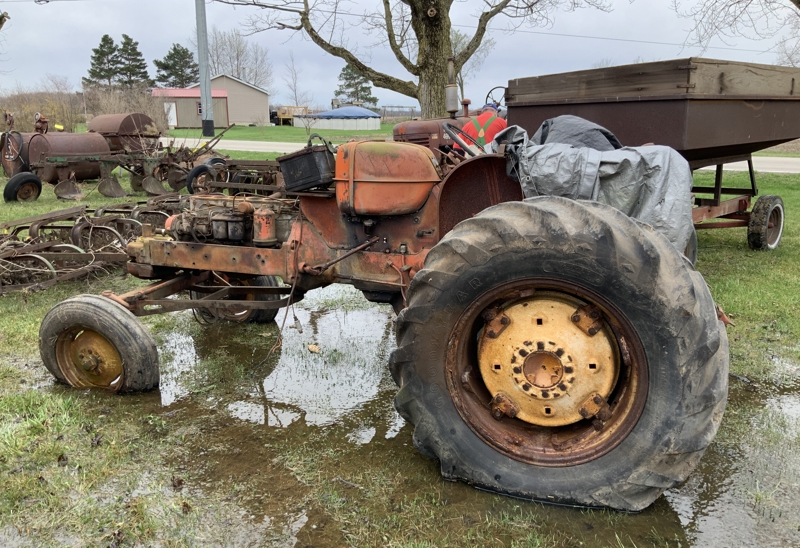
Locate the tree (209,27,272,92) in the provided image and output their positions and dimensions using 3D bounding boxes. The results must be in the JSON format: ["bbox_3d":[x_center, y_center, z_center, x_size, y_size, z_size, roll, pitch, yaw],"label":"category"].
[{"bbox_3d":[-23.002,-28.344,96.051,10.500,13.400,9.500,-3,14,-13],"label":"tree"}]

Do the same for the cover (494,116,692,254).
[{"bbox_3d":[0.923,-0.417,3.230,0.920,0.680,1.100,4,14,18],"label":"cover"}]

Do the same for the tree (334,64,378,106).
[{"bbox_3d":[-5.771,-23.743,88.921,5.800,7.800,5.800,-1,13,-3],"label":"tree"}]

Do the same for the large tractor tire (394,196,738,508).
[{"bbox_3d":[0.598,0.252,2.704,1.340,1.200,0.420,4,14,18],"label":"large tractor tire"}]

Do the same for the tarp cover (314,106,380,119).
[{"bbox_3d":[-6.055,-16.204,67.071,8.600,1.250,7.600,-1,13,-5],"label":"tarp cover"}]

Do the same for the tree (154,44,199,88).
[{"bbox_3d":[-27.450,-23.263,82.868,6.000,9.700,6.000,-4,14,-17],"label":"tree"}]

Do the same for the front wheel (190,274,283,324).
[{"bbox_3d":[-1.250,0.116,5.085,0.710,0.670,0.180,4,14,18],"label":"front wheel"}]

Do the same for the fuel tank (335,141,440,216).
[{"bbox_3d":[-0.021,-0.547,3.736,0.520,0.400,0.480,4,14,18],"label":"fuel tank"}]

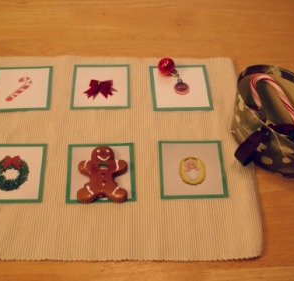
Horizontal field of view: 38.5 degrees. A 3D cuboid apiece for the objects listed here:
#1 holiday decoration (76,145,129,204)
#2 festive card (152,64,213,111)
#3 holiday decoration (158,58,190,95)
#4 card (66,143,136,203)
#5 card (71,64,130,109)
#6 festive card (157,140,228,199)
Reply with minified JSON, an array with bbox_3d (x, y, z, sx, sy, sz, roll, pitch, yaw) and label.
[{"bbox_3d":[-0.060,0.046,0.570,0.068,0.013,0.084,-1,57,-2],"label":"holiday decoration"},{"bbox_3d":[0.054,-0.086,0.670,0.091,0.003,0.091,-2,57,-3],"label":"festive card"},{"bbox_3d":[0.042,-0.102,0.651,0.026,0.026,0.063,-29,62,-19],"label":"holiday decoration"},{"bbox_3d":[-0.063,0.043,0.582,0.091,0.003,0.091,-2,57,-3],"label":"card"},{"bbox_3d":[-0.073,-0.087,0.667,0.091,0.003,0.091,-1,57,-2],"label":"card"},{"bbox_3d":[0.064,0.038,0.588,0.091,0.003,0.091,-1,57,-2],"label":"festive card"}]

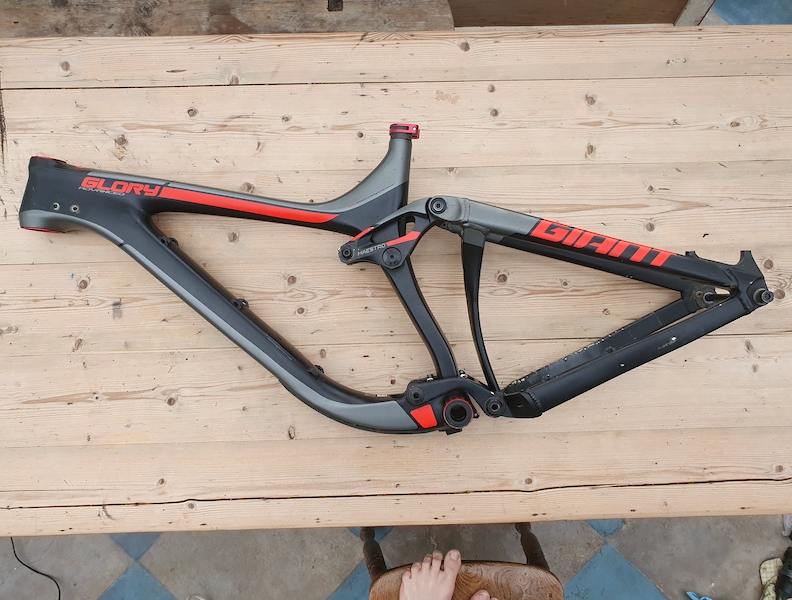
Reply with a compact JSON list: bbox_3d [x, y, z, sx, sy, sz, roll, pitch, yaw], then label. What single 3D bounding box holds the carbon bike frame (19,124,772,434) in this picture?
[{"bbox_3d":[-0.048,-0.031,0.928,1.100,0.190,0.485,-4,89,2],"label":"carbon bike frame"}]

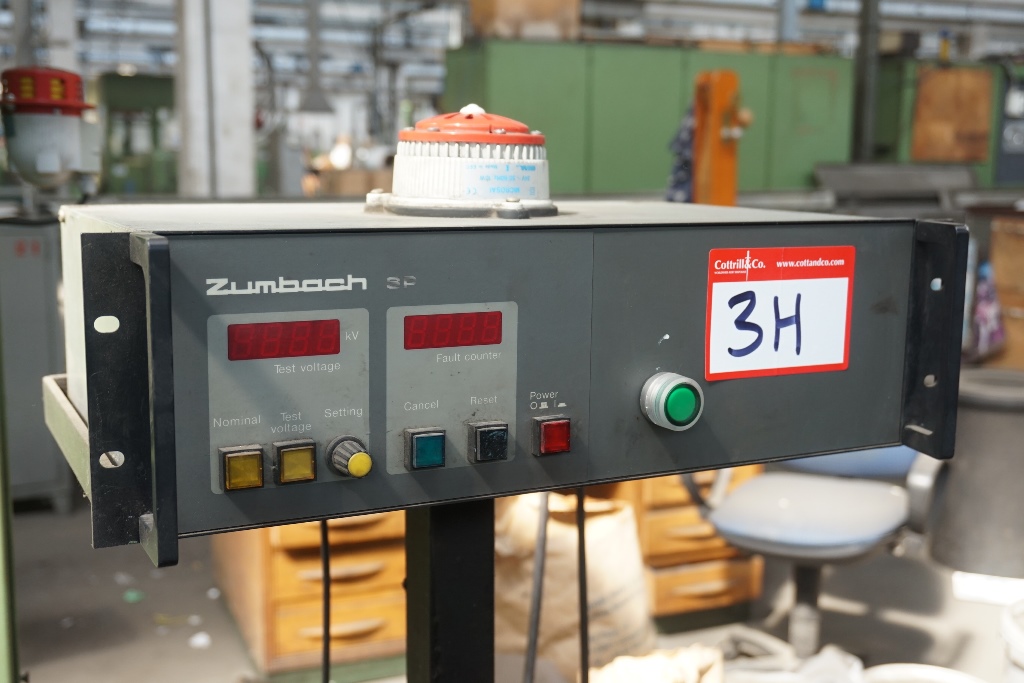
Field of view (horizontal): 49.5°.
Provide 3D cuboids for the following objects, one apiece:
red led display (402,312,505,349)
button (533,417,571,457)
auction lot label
[{"bbox_3d":[-0.027,-0.005,0.525,0.050,0.016,0.004,-4,10,-26],"label":"red led display"},{"bbox_3d":[0.020,0.047,0.552,0.018,0.018,0.009,-4,10,-26],"label":"button"},{"bbox_3d":[0.149,-0.016,0.609,0.100,0.071,0.001,-4,10,-26],"label":"auction lot label"}]

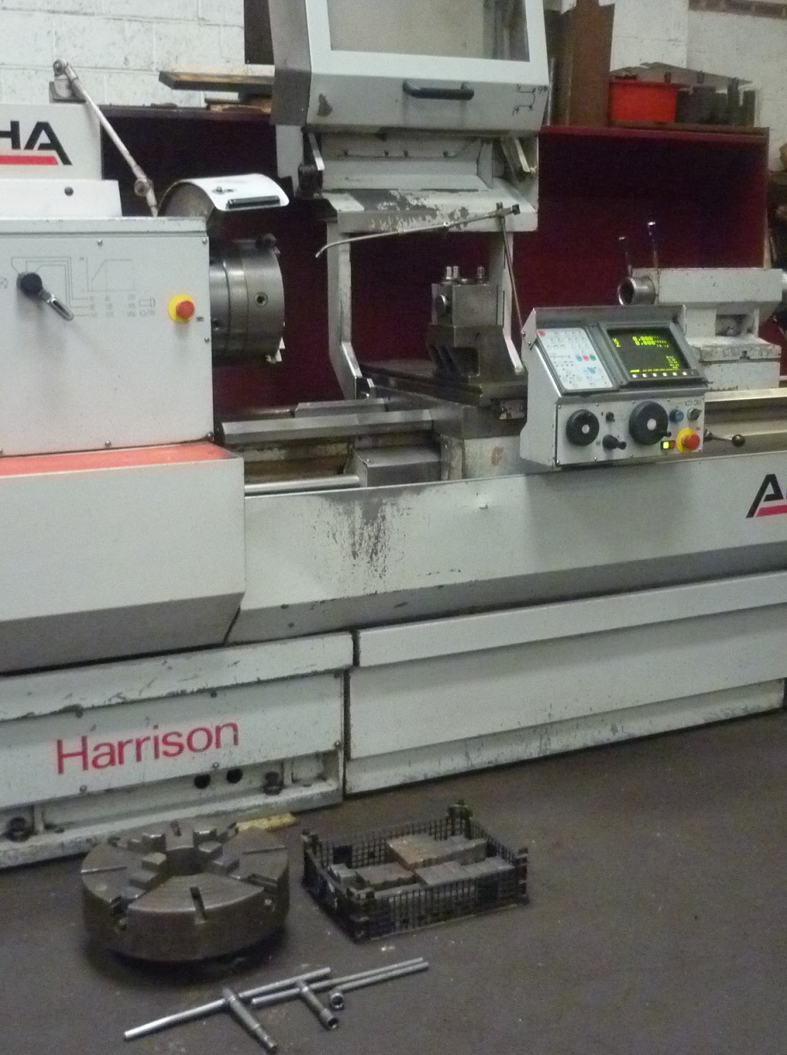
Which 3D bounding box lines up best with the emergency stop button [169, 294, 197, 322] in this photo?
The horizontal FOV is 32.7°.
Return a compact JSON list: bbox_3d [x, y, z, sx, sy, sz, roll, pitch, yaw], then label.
[{"bbox_3d":[-0.463,-0.485,2.971,0.061,0.061,0.037,-6,14,-26],"label":"emergency stop button"}]

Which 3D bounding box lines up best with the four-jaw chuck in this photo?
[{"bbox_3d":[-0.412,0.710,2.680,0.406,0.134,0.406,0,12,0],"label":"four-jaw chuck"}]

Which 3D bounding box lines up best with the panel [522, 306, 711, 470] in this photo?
[{"bbox_3d":[0.534,-0.339,3.182,0.428,0.362,0.193,-6,14,-26],"label":"panel"}]

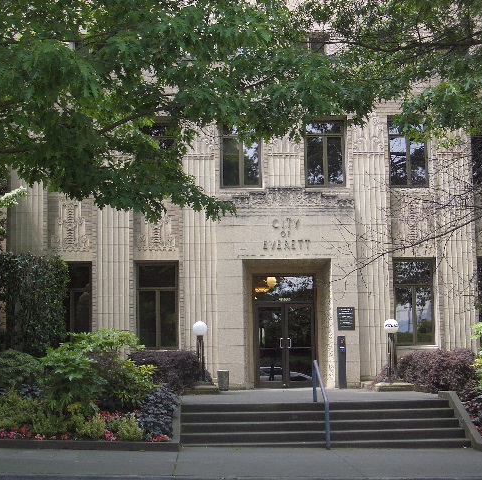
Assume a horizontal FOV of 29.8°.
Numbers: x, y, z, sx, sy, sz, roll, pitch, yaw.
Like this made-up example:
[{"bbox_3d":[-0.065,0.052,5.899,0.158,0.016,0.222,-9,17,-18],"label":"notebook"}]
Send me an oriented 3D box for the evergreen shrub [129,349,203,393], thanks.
[{"bbox_3d":[-1.747,3.097,21.429,1.720,1.040,1.400,-1,-7,-2],"label":"evergreen shrub"}]

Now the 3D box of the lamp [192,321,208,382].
[{"bbox_3d":[-0.996,2.698,21.912,0.350,1.480,0.350,-1,-7,-2],"label":"lamp"}]

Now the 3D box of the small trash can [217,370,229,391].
[{"bbox_3d":[-0.438,3.472,22.394,0.290,0.490,0.290,-1,-7,-2],"label":"small trash can"}]

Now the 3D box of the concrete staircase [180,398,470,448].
[{"bbox_3d":[1.463,3.403,16.612,5.130,0.760,1.450,-1,-7,-2],"label":"concrete staircase"}]

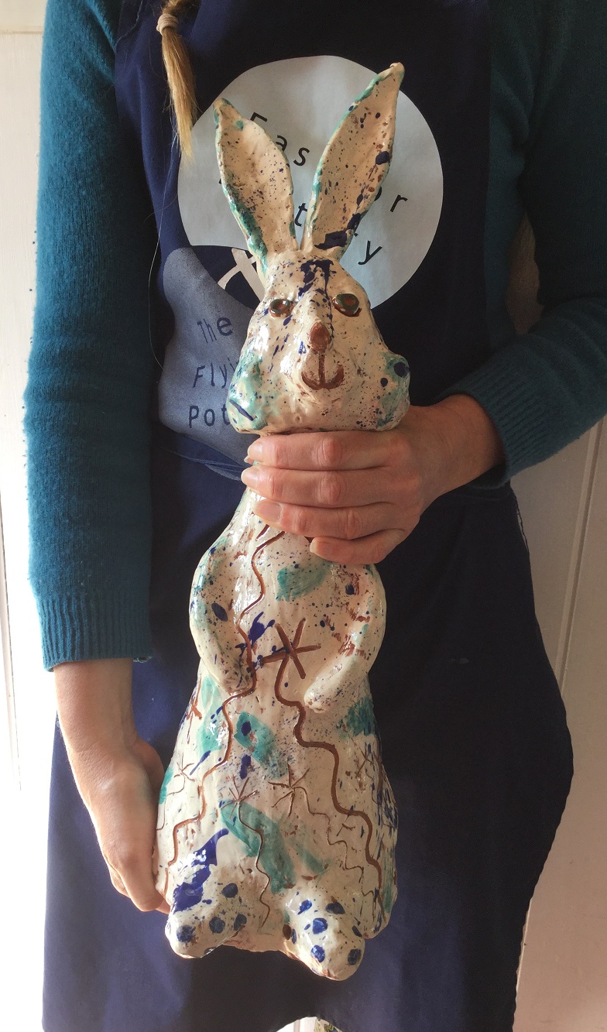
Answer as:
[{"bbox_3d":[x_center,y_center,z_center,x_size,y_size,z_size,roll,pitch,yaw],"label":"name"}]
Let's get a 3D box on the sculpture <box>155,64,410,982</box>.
[{"bbox_3d":[-0.007,0.006,0.562,0.152,0.550,0.135,3,9,4],"label":"sculpture"}]

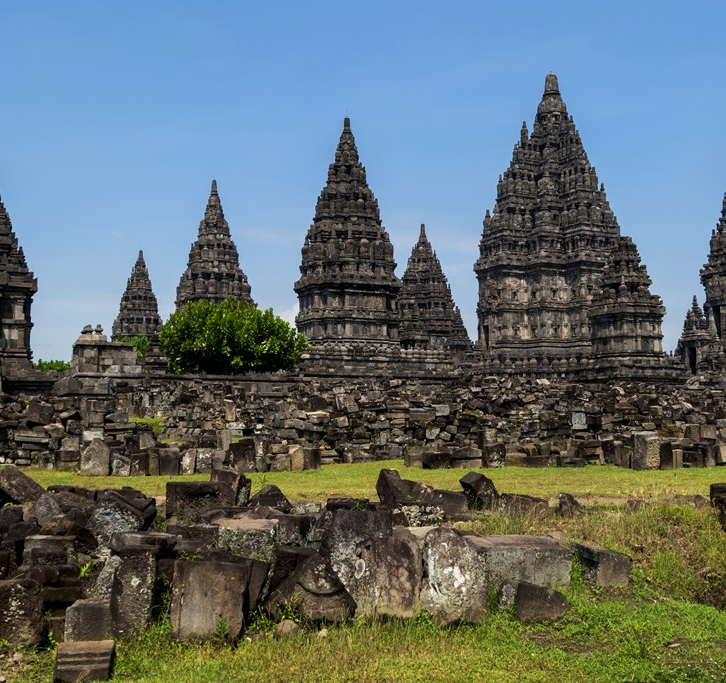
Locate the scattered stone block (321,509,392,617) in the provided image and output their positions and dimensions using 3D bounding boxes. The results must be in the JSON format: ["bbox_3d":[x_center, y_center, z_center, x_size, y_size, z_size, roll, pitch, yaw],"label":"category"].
[{"bbox_3d":[-0.049,1.665,7.518,0.530,0.810,0.350,0,-11,0],"label":"scattered stone block"}]

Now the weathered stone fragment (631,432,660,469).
[{"bbox_3d":[4.866,1.904,17.120,0.350,0.610,0.350,2,-4,-29],"label":"weathered stone fragment"}]

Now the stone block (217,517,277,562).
[{"bbox_3d":[-0.923,1.603,7.995,0.486,0.303,0.500,0,-2,-5],"label":"stone block"}]

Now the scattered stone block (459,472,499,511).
[{"bbox_3d":[1.423,1.830,12.139,0.426,0.415,0.420,-1,-2,15],"label":"scattered stone block"}]

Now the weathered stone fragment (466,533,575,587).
[{"bbox_3d":[1.199,1.722,7.790,0.773,0.344,0.500,0,-2,0],"label":"weathered stone fragment"}]

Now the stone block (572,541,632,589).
[{"bbox_3d":[1.867,1.751,7.789,0.295,0.256,0.460,0,-2,-10],"label":"stone block"}]

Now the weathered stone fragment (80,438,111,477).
[{"bbox_3d":[-4.413,1.911,16.439,0.488,0.592,0.330,0,-2,-12],"label":"weathered stone fragment"}]

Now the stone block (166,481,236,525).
[{"bbox_3d":[-1.507,1.506,9.230,0.640,0.380,0.380,0,-3,-7],"label":"stone block"}]

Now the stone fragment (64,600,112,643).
[{"bbox_3d":[-1.688,1.729,6.139,0.279,0.201,0.280,0,-2,-12],"label":"stone fragment"}]

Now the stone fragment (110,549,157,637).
[{"bbox_3d":[-1.430,1.569,6.245,0.271,0.479,0.300,0,-2,-12],"label":"stone fragment"}]

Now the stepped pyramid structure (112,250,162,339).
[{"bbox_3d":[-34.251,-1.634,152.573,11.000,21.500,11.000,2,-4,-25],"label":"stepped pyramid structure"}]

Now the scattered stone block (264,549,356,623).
[{"bbox_3d":[-0.344,1.632,6.693,0.583,0.411,0.400,0,-2,0],"label":"scattered stone block"}]

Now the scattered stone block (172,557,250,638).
[{"bbox_3d":[-1.056,1.775,6.891,0.530,0.540,0.280,0,-3,-6],"label":"scattered stone block"}]

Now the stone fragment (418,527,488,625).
[{"bbox_3d":[0.607,1.563,6.695,0.441,0.576,0.360,0,-2,5],"label":"stone fragment"}]

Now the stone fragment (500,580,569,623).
[{"bbox_3d":[1.250,1.880,7.256,0.420,0.280,0.270,2,-4,-28],"label":"stone fragment"}]

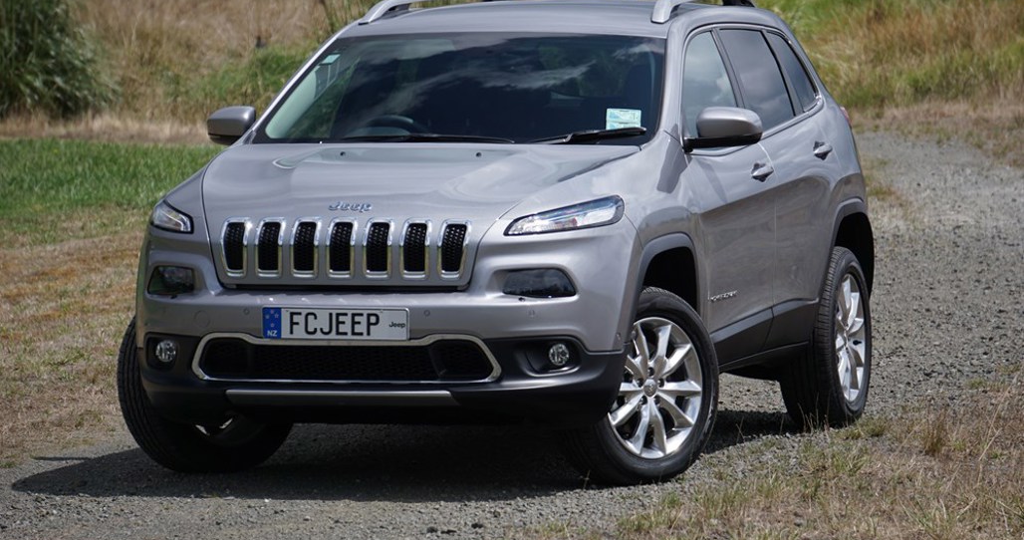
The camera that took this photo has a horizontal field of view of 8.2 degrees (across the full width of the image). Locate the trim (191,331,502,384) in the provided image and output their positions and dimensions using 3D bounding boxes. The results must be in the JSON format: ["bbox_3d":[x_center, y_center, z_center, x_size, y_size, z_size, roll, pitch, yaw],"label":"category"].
[{"bbox_3d":[-0.579,0.301,24.142,1.110,0.180,0.130,1,3,17],"label":"trim"}]

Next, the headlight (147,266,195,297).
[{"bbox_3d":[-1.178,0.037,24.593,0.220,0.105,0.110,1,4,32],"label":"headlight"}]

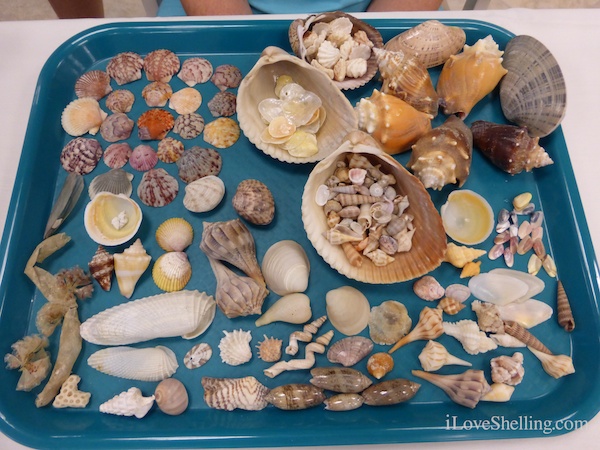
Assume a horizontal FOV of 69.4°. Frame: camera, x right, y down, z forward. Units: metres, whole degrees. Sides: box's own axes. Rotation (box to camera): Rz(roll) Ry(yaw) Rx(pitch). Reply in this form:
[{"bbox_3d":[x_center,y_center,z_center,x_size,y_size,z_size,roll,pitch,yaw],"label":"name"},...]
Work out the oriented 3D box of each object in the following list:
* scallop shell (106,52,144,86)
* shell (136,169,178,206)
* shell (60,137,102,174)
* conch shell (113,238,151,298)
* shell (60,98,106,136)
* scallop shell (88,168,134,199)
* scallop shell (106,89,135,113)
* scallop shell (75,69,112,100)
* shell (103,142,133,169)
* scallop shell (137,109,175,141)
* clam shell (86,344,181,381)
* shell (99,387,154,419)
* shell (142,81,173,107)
[{"bbox_3d":[-0.164,-0.149,0.404,0.034,0.010,0.035,-20,72,-7],"label":"scallop shell"},{"bbox_3d":[-0.123,-0.033,0.372,0.035,0.011,0.037,-6,70,-2],"label":"shell"},{"bbox_3d":[-0.190,-0.062,0.373,0.034,0.010,0.035,34,74,11],"label":"shell"},{"bbox_3d":[-0.134,0.034,0.343,0.030,0.020,0.049,1,70,0],"label":"conch shell"},{"bbox_3d":[-0.200,-0.100,0.396,0.042,0.011,0.037,24,72,8],"label":"shell"},{"bbox_3d":[-0.162,-0.034,0.373,0.038,0.009,0.038,2,70,1],"label":"scallop shell"},{"bbox_3d":[-0.164,-0.115,0.394,0.025,0.009,0.026,-19,72,-7],"label":"scallop shell"},{"bbox_3d":[-0.189,-0.128,0.394,0.035,0.013,0.034,28,72,9],"label":"scallop shell"},{"bbox_3d":[-0.159,-0.062,0.375,0.023,0.007,0.026,43,76,13],"label":"shell"},{"bbox_3d":[-0.130,-0.091,0.384,0.033,0.009,0.033,0,70,-1],"label":"scallop shell"},{"bbox_3d":[-0.122,0.099,0.314,0.066,0.012,0.026,4,70,1],"label":"clam shell"},{"bbox_3d":[-0.121,0.126,0.305,0.040,0.017,0.021,-14,72,-5],"label":"shell"},{"bbox_3d":[-0.132,-0.122,0.397,0.027,0.009,0.029,-7,71,-3],"label":"shell"}]

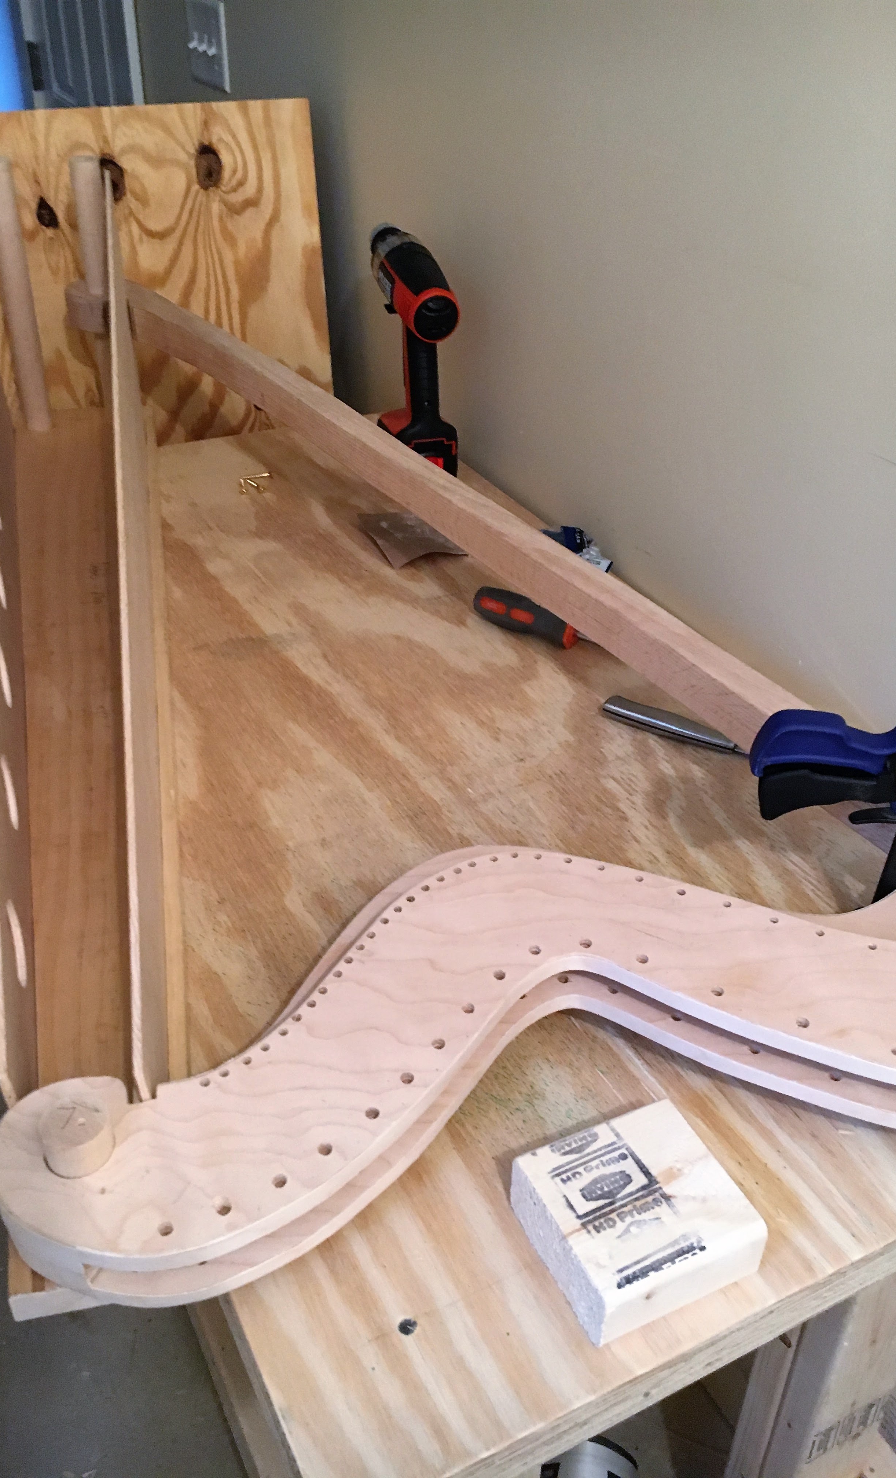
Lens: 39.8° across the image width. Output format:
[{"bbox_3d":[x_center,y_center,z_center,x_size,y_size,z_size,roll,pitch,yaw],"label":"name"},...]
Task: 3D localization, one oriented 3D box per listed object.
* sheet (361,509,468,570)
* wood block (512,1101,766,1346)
[{"bbox_3d":[-0.029,-0.227,1.337,0.112,0.015,0.121,-11,37,-19],"label":"sheet"},{"bbox_3d":[0.098,0.248,0.645,0.097,0.038,0.089,-14,38,-22],"label":"wood block"}]

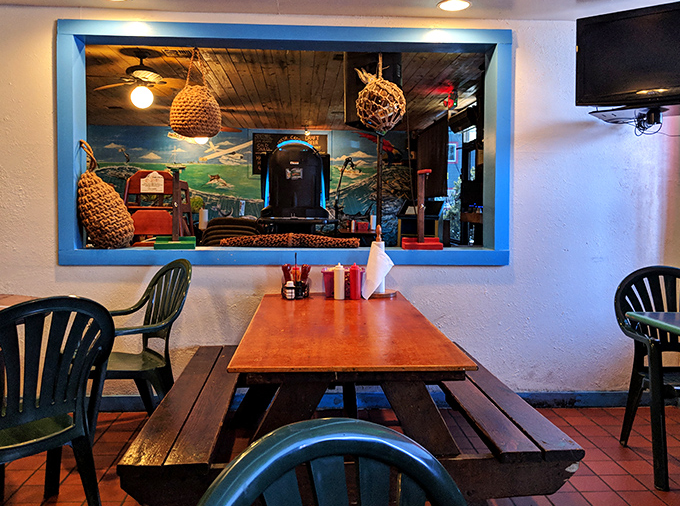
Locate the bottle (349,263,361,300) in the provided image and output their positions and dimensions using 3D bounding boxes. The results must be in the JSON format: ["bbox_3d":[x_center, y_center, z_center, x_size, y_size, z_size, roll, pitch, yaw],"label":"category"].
[{"bbox_3d":[0.083,0.155,2.870,0.058,0.200,0.058,0,4,-3],"label":"bottle"}]

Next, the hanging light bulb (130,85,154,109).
[{"bbox_3d":[-1.863,-1.470,5.000,0.210,0.215,0.210,0,4,-3],"label":"hanging light bulb"}]

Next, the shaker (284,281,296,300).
[{"bbox_3d":[-0.267,0.202,2.860,0.055,0.102,0.055,0,4,-3],"label":"shaker"}]

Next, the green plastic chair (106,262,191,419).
[{"bbox_3d":[-1.050,0.495,2.660,0.580,0.910,0.570,-2,5,-33],"label":"green plastic chair"}]

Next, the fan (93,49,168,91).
[{"bbox_3d":[-1.875,-1.735,5.000,1.250,0.360,1.250,0,4,-3],"label":"fan"}]

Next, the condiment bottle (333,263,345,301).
[{"bbox_3d":[-0.004,0.155,2.870,0.058,0.200,0.058,0,4,-3],"label":"condiment bottle"}]

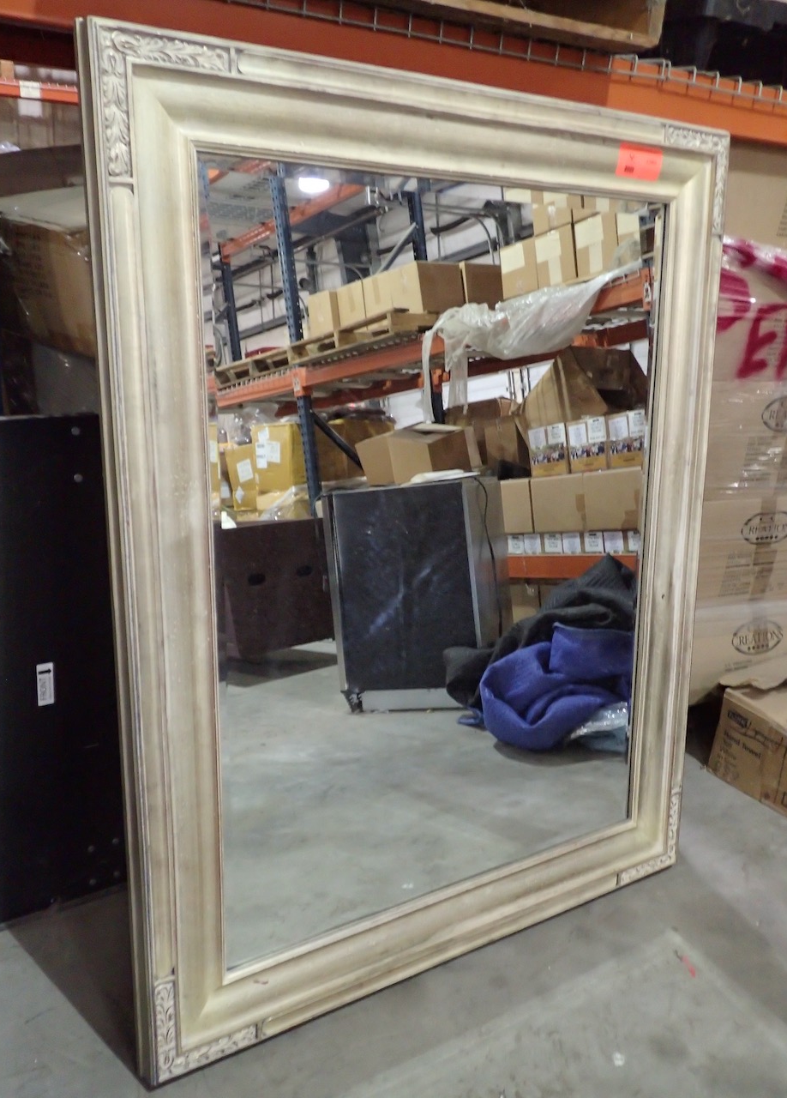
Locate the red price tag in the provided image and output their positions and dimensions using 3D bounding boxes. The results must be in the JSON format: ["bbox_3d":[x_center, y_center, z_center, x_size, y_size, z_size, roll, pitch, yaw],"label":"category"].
[{"bbox_3d":[0.424,-0.667,1.640,0.103,0.056,0.006,-8,24,-32],"label":"red price tag"}]

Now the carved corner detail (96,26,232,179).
[{"bbox_3d":[-0.277,-0.544,1.188,0.174,0.172,0.022,-8,14,-32],"label":"carved corner detail"}]

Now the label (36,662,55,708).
[{"bbox_3d":[-0.590,0.230,1.612,0.026,0.077,0.002,-9,23,-33],"label":"label"}]

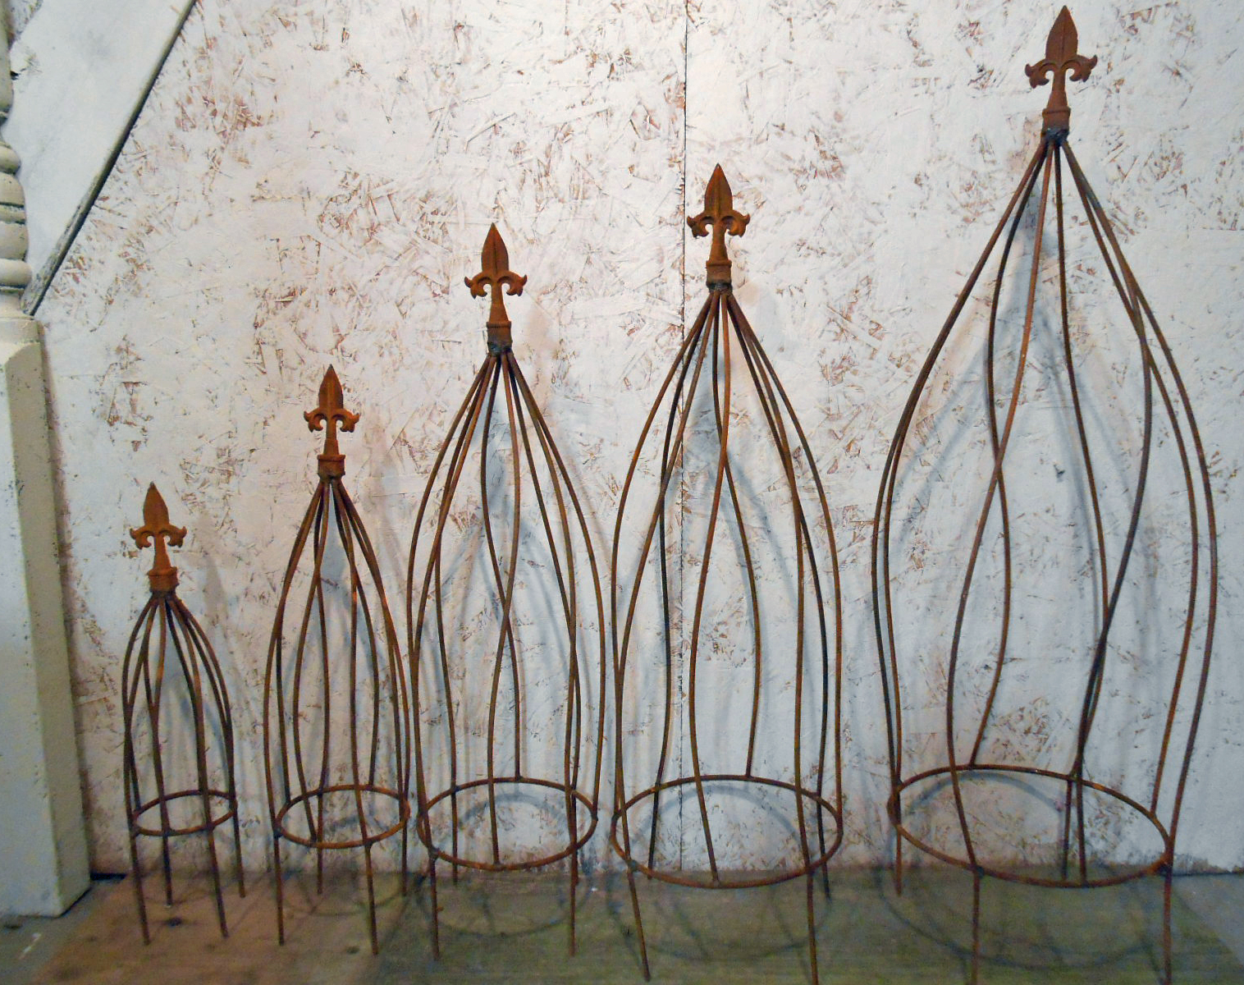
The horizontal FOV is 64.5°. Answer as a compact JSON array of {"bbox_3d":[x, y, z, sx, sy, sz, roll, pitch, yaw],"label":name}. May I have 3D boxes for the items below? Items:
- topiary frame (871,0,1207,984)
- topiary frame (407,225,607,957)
[{"bbox_3d":[0.469,0.016,1.105,0.355,1.049,0.355,0,9,0],"label":"topiary frame"},{"bbox_3d":[-0.138,0.119,1.147,0.230,0.830,0.230,0,9,0],"label":"topiary frame"}]

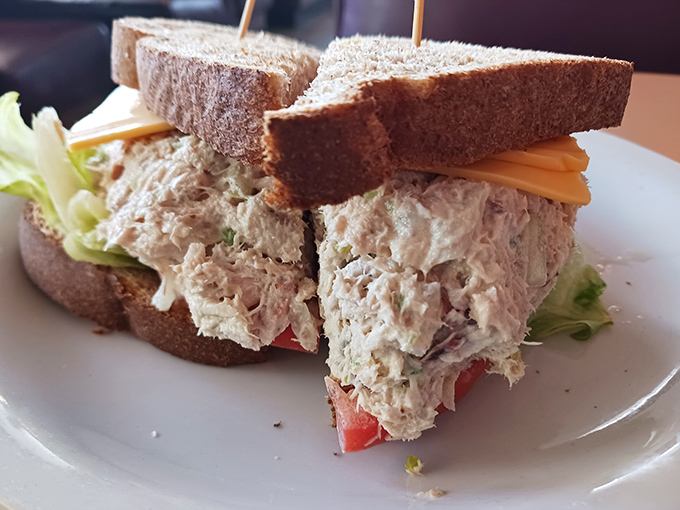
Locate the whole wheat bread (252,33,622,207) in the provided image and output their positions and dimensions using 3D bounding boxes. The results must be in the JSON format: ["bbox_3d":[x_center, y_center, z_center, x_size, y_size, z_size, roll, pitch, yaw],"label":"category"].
[{"bbox_3d":[0.007,-0.050,0.157,0.108,0.019,0.106,-16,31,-28],"label":"whole wheat bread"}]

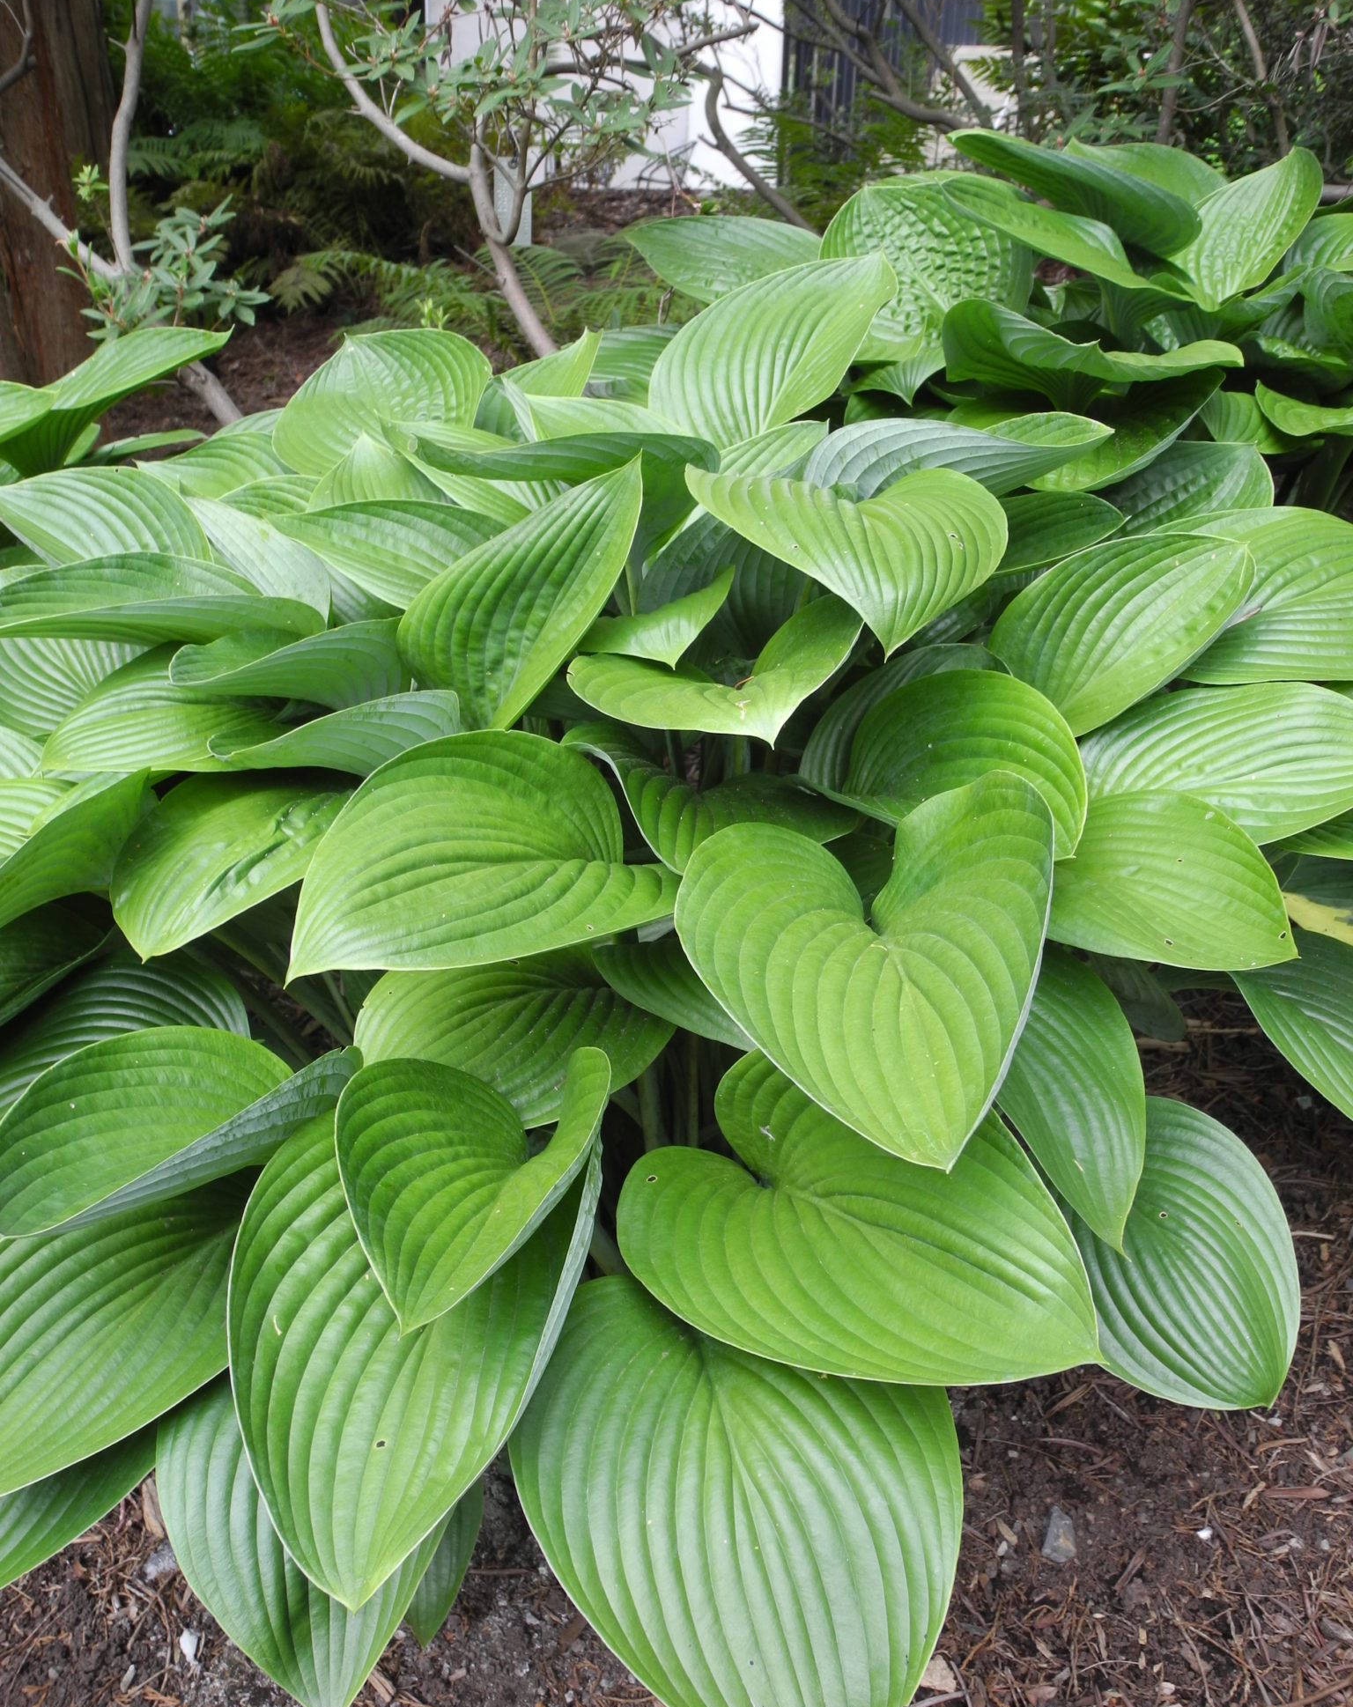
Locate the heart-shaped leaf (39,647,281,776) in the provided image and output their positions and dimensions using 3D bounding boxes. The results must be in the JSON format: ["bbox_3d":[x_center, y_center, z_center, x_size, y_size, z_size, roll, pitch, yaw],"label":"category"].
[{"bbox_3d":[-0.402,-0.109,1.136,0.169,0.050,0.220,37,40,28],"label":"heart-shaped leaf"}]

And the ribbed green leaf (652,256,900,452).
[{"bbox_3d":[0.100,-0.477,1.345,0.157,0.257,0.060,37,-14,3],"label":"ribbed green leaf"}]

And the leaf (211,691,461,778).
[{"bbox_3d":[-0.250,-0.093,1.085,0.190,0.085,0.141,-8,24,-22],"label":"leaf"}]

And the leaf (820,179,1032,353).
[{"bbox_3d":[0.287,-0.678,1.681,0.231,0.070,0.283,-11,65,-6],"label":"leaf"}]

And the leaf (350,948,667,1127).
[{"bbox_3d":[-0.115,0.112,1.007,0.234,0.060,0.170,-13,50,-28],"label":"leaf"}]

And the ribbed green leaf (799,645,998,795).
[{"bbox_3d":[0.172,-0.095,1.123,0.171,0.055,0.167,-18,42,17],"label":"ribbed green leaf"}]

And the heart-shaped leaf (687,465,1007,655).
[{"bbox_3d":[0.123,-0.216,1.039,0.227,0.080,0.233,2,43,-5],"label":"heart-shaped leaf"}]

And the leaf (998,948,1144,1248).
[{"bbox_3d":[0.246,0.136,0.905,0.147,0.050,0.219,7,56,-34],"label":"leaf"}]

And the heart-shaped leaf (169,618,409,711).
[{"bbox_3d":[-0.316,-0.153,1.197,0.204,0.075,0.138,0,20,0],"label":"heart-shaped leaf"}]

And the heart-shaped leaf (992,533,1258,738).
[{"bbox_3d":[0.380,-0.195,1.164,0.250,0.060,0.165,-35,52,-25],"label":"heart-shaped leaf"}]

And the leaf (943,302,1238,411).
[{"bbox_3d":[0.426,-0.506,1.498,0.298,0.110,0.245,3,7,9],"label":"leaf"}]

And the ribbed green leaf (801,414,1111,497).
[{"bbox_3d":[0.250,-0.352,1.294,0.279,0.075,0.151,-8,31,0],"label":"ribbed green leaf"}]

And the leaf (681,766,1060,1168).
[{"bbox_3d":[0.131,0.078,0.937,0.243,0.090,0.252,-8,60,1],"label":"leaf"}]

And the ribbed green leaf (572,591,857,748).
[{"bbox_3d":[0.040,-0.140,1.112,0.230,0.070,0.198,-16,36,-6],"label":"ribbed green leaf"}]

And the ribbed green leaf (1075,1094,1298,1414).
[{"bbox_3d":[0.339,0.277,0.979,0.170,0.060,0.199,-11,55,-15],"label":"ribbed green leaf"}]

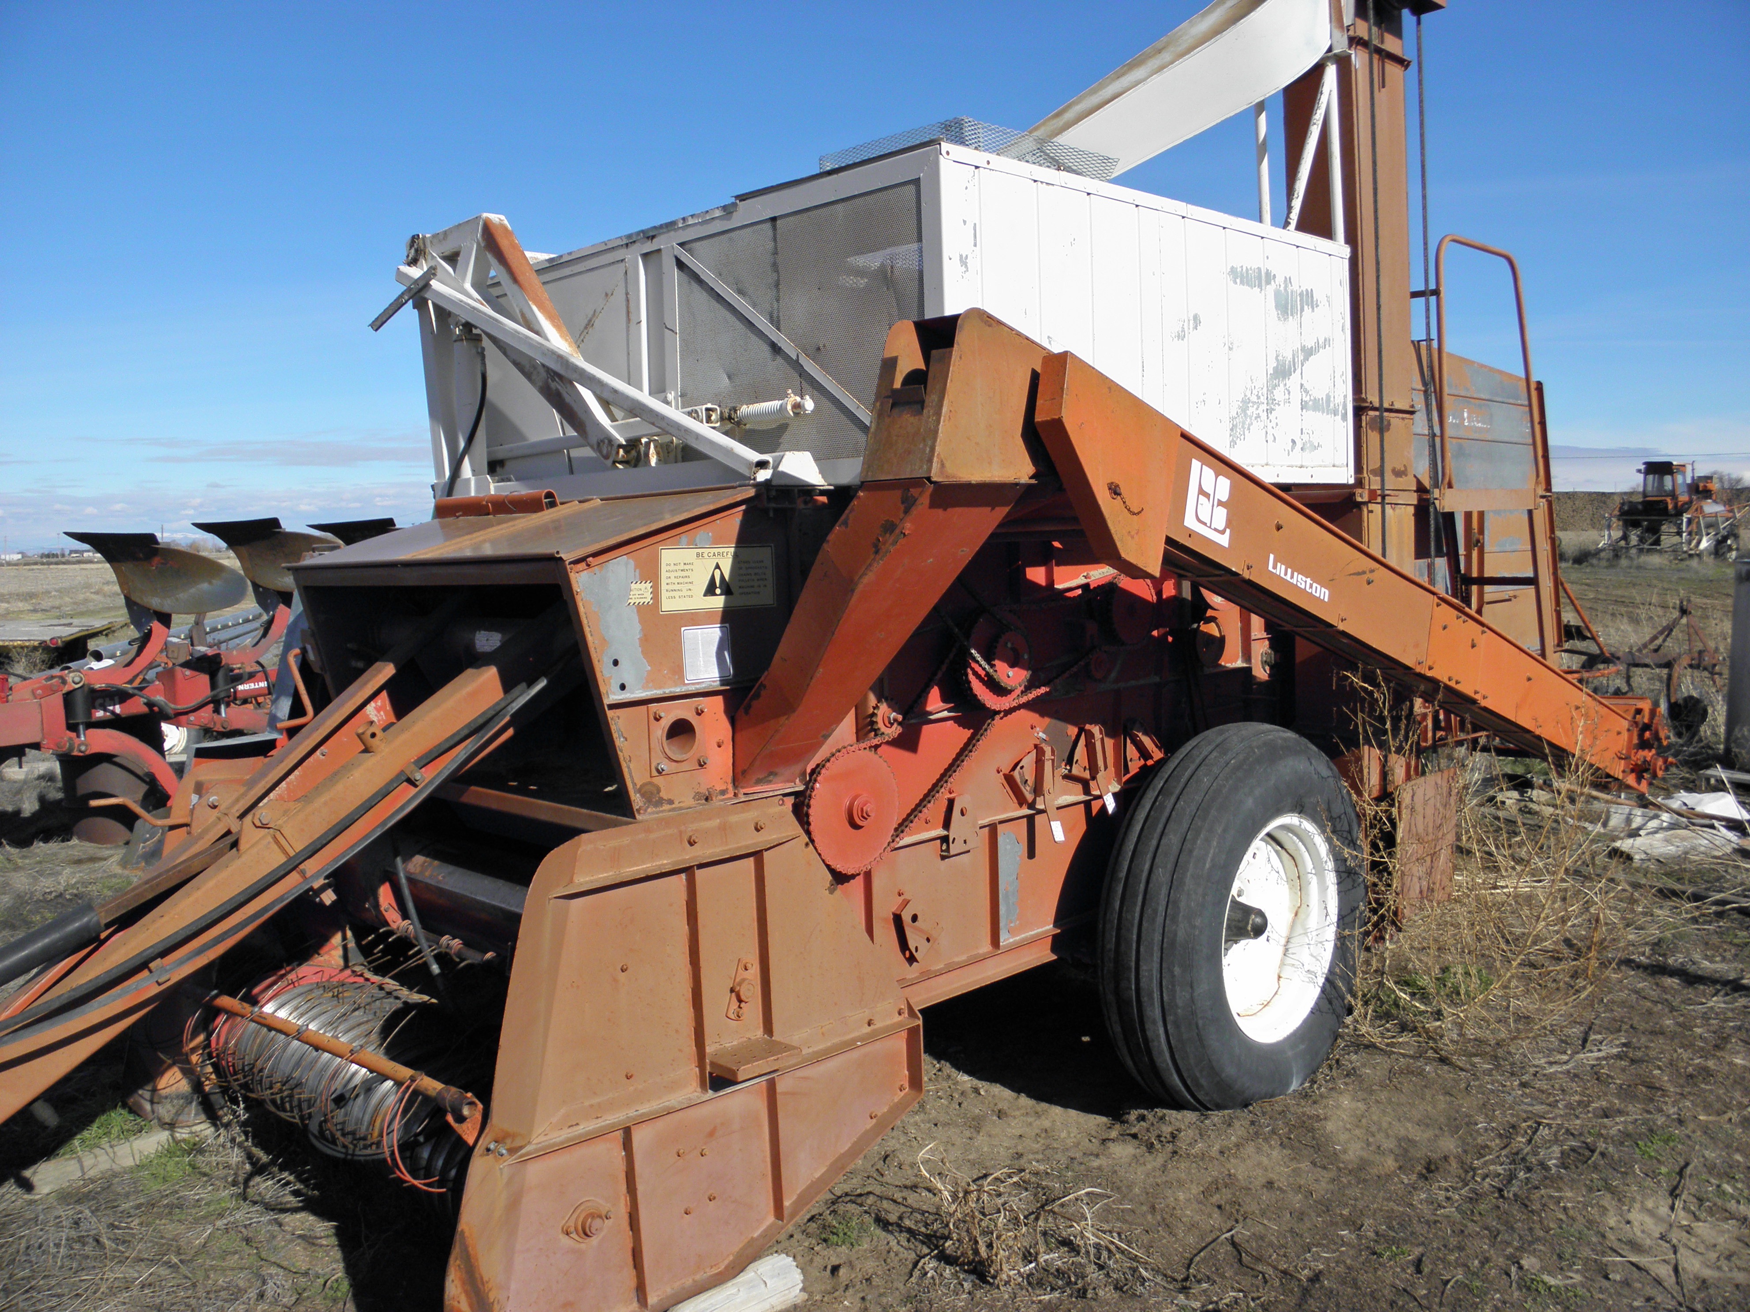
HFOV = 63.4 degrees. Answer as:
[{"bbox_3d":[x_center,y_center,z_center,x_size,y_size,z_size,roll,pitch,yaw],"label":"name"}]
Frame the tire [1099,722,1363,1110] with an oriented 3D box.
[{"bbox_3d":[0.973,0.699,3.769,1.040,1.040,0.275,-6,8,-44],"label":"tire"}]

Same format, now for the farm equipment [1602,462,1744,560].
[{"bbox_3d":[35.443,-6.480,63.000,5.400,4.200,3.700,-5,6,-37],"label":"farm equipment"}]

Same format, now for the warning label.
[{"bbox_3d":[-0.306,-0.154,2.797,0.005,0.127,0.291,3,7,44],"label":"warning label"}]

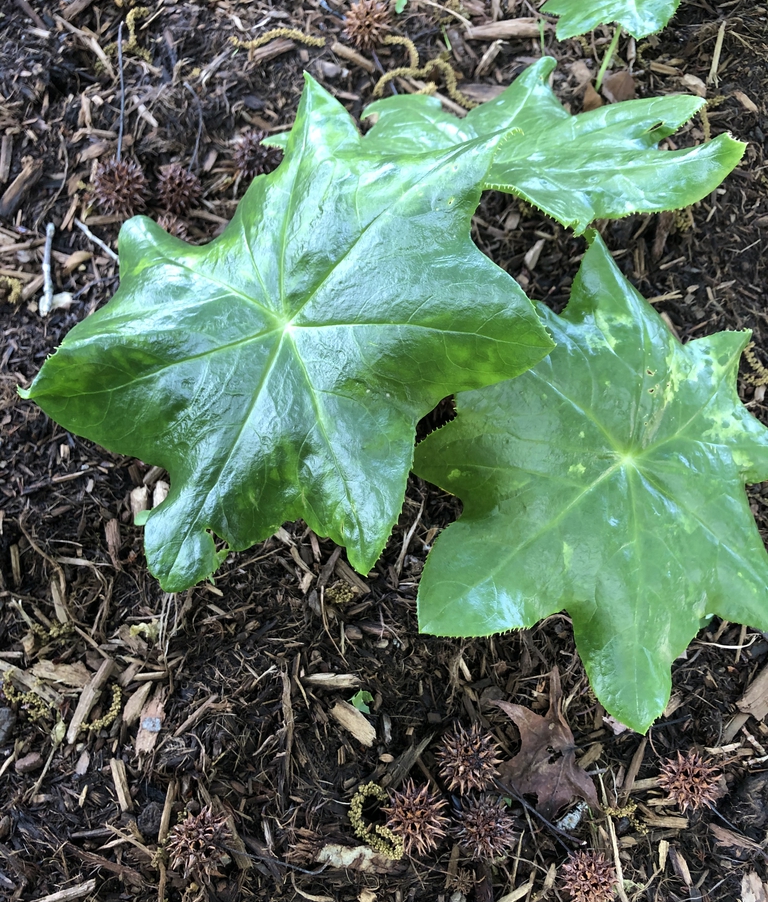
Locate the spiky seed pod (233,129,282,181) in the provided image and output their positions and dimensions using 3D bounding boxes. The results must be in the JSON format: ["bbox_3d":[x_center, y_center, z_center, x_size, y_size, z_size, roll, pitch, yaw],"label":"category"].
[{"bbox_3d":[-0.084,-0.200,0.561,0.035,0.033,0.035,0,73,0],"label":"spiky seed pod"}]

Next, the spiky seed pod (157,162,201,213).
[{"bbox_3d":[-0.137,-0.175,0.553,0.032,0.031,0.032,0,73,0],"label":"spiky seed pod"}]

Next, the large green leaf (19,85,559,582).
[{"bbox_3d":[-0.044,-0.065,0.395,0.248,0.055,0.262,0,77,0],"label":"large green leaf"}]

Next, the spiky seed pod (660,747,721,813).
[{"bbox_3d":[0.165,0.177,0.446,0.033,0.032,0.033,0,73,0],"label":"spiky seed pod"}]

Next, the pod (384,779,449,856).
[{"bbox_3d":[0.017,0.195,0.440,0.035,0.034,0.035,0,73,0],"label":"pod"}]

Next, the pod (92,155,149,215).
[{"bbox_3d":[-0.176,-0.177,0.554,0.036,0.035,0.036,0,73,0],"label":"pod"}]

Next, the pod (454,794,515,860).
[{"bbox_3d":[0.053,0.199,0.439,0.033,0.032,0.033,0,73,0],"label":"pod"}]

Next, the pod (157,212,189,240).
[{"bbox_3d":[-0.138,-0.146,0.544,0.028,0.027,0.028,0,73,0],"label":"pod"}]

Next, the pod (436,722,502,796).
[{"bbox_3d":[0.046,0.167,0.449,0.036,0.035,0.036,0,73,0],"label":"pod"}]

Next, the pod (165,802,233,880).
[{"bbox_3d":[-0.098,0.206,0.437,0.035,0.034,0.035,0,73,0],"label":"pod"}]

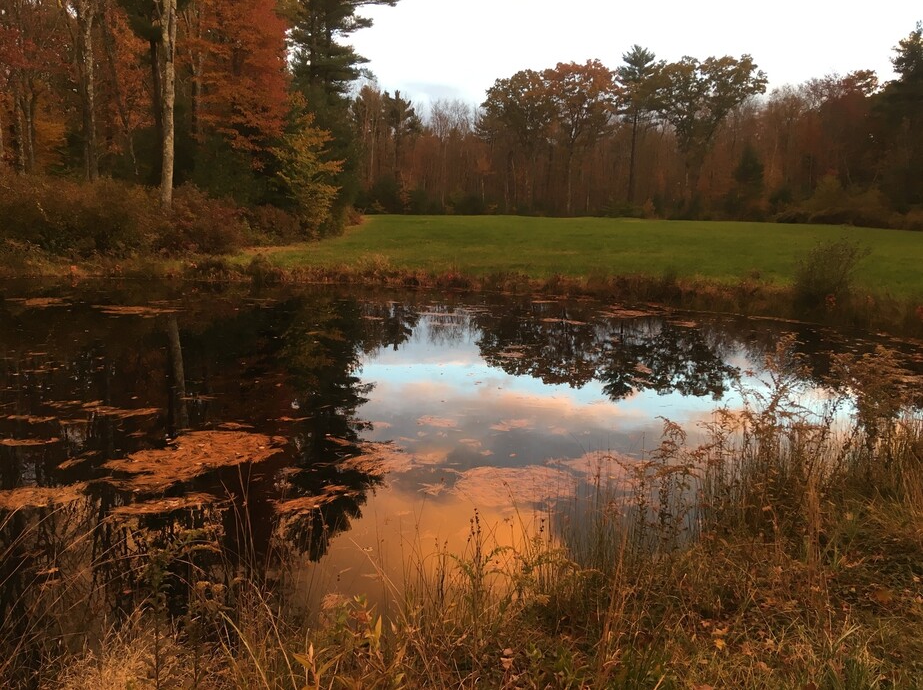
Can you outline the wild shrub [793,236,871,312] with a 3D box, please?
[{"bbox_3d":[8.930,-1.712,18.712,1.840,1.760,1.600,6,12,25],"label":"wild shrub"}]

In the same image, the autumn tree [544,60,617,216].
[{"bbox_3d":[9.895,-17.189,64.327,5.990,12.480,6.000,3,11,8],"label":"autumn tree"}]

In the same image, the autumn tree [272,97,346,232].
[{"bbox_3d":[-6.906,-8.007,34.906,3.250,6.080,3.200,-1,11,-11],"label":"autumn tree"}]

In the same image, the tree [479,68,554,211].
[{"bbox_3d":[4.660,-17.232,65.556,6.440,11.990,6.200,2,11,4],"label":"tree"}]

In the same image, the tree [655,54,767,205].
[{"bbox_3d":[20.410,-17.360,63.405,9.180,12.450,8.200,5,12,17],"label":"tree"}]

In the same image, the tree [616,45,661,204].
[{"bbox_3d":[14.927,-18.269,65.240,3.710,13.280,3.700,4,11,12],"label":"tree"}]

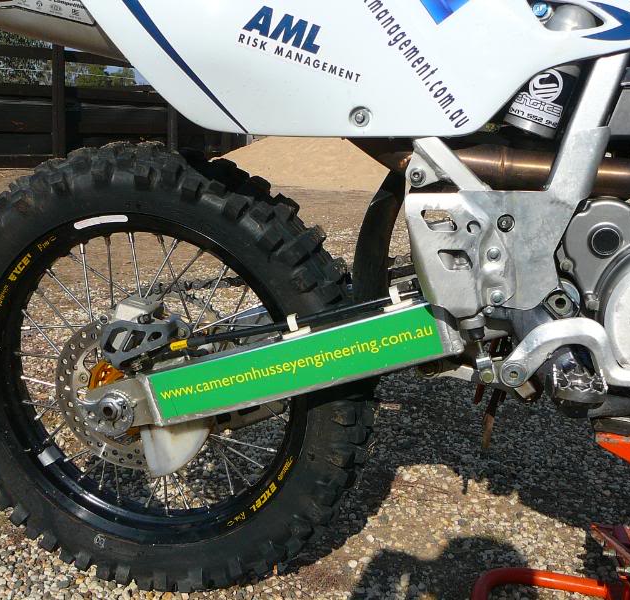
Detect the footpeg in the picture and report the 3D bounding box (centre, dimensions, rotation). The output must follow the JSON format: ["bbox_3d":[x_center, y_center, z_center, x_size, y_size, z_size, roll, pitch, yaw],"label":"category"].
[{"bbox_3d":[0.272,0.095,0.842,0.051,0.036,0.080,6,16,12],"label":"footpeg"}]

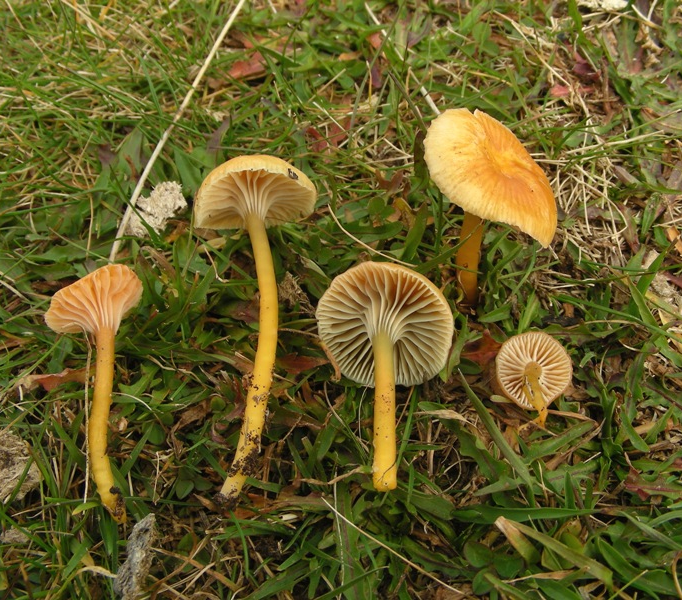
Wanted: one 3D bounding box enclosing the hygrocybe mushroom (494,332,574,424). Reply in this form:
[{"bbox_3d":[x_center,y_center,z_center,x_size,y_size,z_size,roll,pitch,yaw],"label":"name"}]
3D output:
[{"bbox_3d":[0.056,0.023,0.251,0.023,0.023,0.030,-7,39,-3],"label":"hygrocybe mushroom"}]

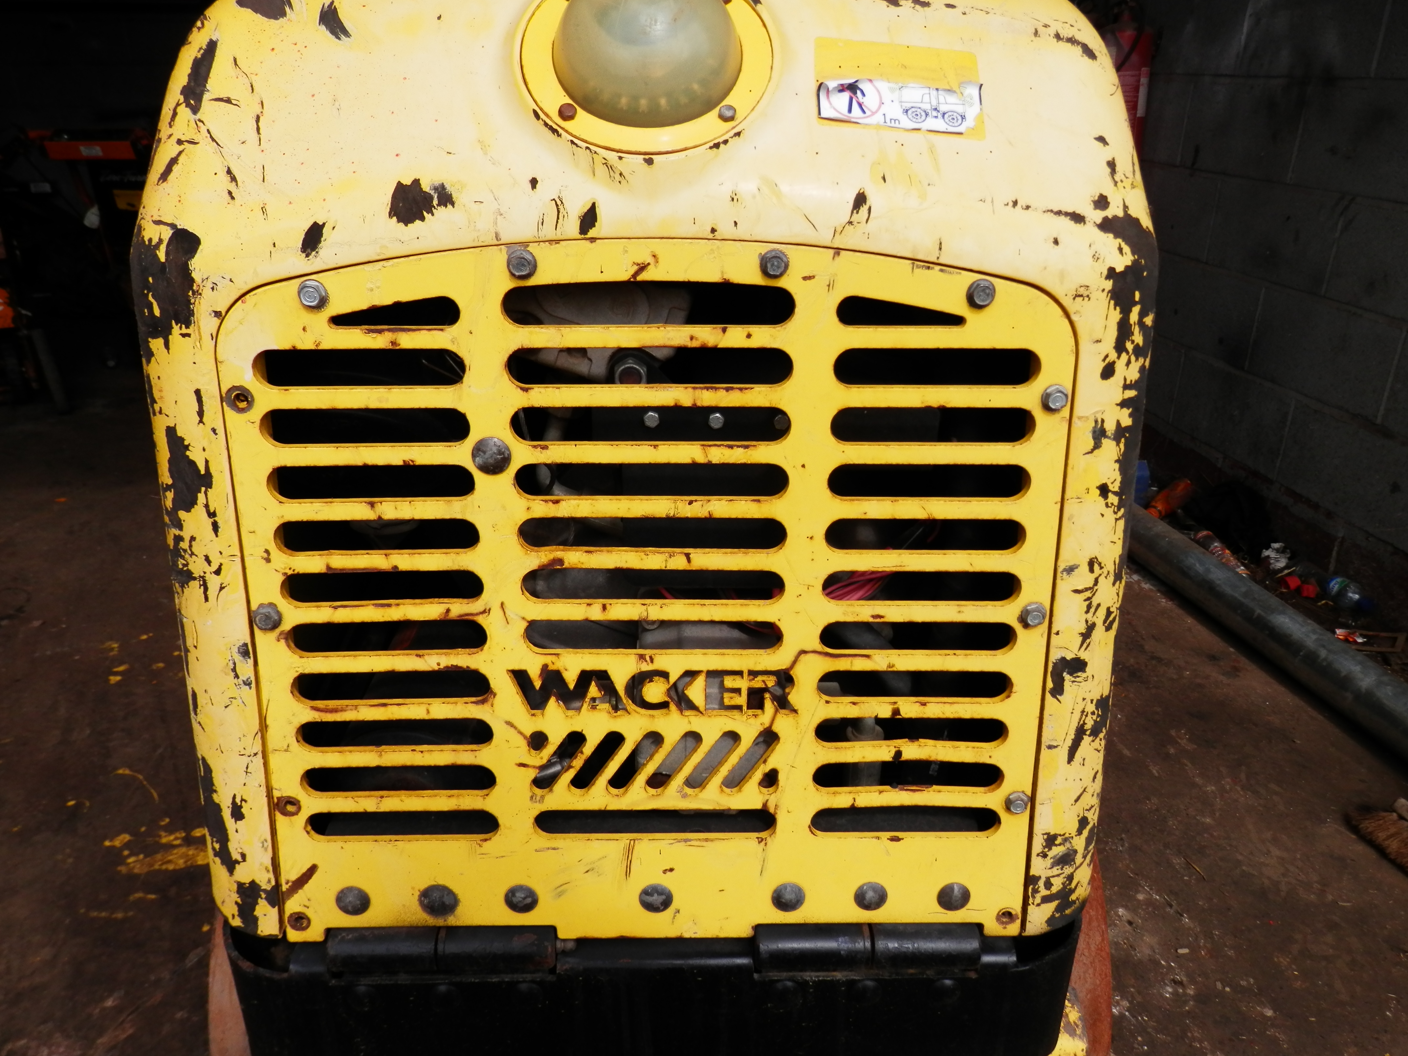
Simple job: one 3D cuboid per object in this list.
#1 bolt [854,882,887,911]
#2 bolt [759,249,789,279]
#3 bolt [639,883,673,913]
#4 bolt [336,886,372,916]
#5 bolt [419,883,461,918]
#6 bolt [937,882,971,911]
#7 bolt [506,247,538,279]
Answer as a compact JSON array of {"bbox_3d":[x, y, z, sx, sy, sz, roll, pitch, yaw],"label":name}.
[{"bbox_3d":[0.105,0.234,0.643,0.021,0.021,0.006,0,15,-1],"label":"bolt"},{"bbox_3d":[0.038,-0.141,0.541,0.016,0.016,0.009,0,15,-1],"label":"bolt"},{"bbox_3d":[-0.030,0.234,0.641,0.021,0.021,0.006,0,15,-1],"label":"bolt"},{"bbox_3d":[-0.211,0.225,0.614,0.021,0.021,0.006,0,18,-1],"label":"bolt"},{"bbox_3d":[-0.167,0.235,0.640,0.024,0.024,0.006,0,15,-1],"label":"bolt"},{"bbox_3d":[0.152,0.224,0.619,0.021,0.021,0.006,0,18,-1],"label":"bolt"},{"bbox_3d":[-0.090,-0.130,0.500,0.015,0.015,0.007,0,18,-1],"label":"bolt"}]

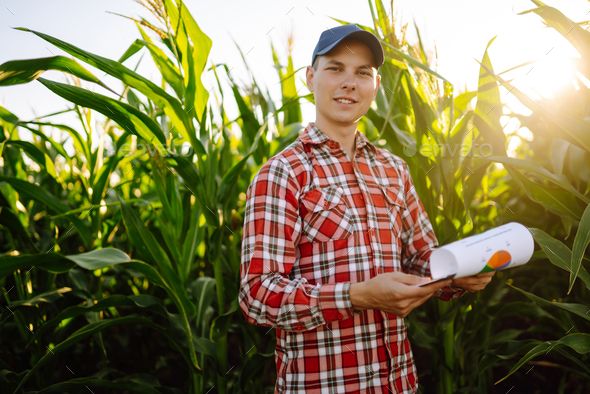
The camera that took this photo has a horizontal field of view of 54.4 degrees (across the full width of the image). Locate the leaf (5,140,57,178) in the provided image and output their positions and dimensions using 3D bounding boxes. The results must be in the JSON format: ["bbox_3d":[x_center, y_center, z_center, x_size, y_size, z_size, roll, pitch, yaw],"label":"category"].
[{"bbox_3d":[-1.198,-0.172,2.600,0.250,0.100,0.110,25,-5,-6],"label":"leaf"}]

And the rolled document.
[{"bbox_3d":[0.398,0.119,1.230,0.230,0.090,0.100,-10,2,-25],"label":"rolled document"}]

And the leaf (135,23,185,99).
[{"bbox_3d":[-0.422,-0.428,1.800,0.065,0.280,0.090,-33,0,0],"label":"leaf"}]

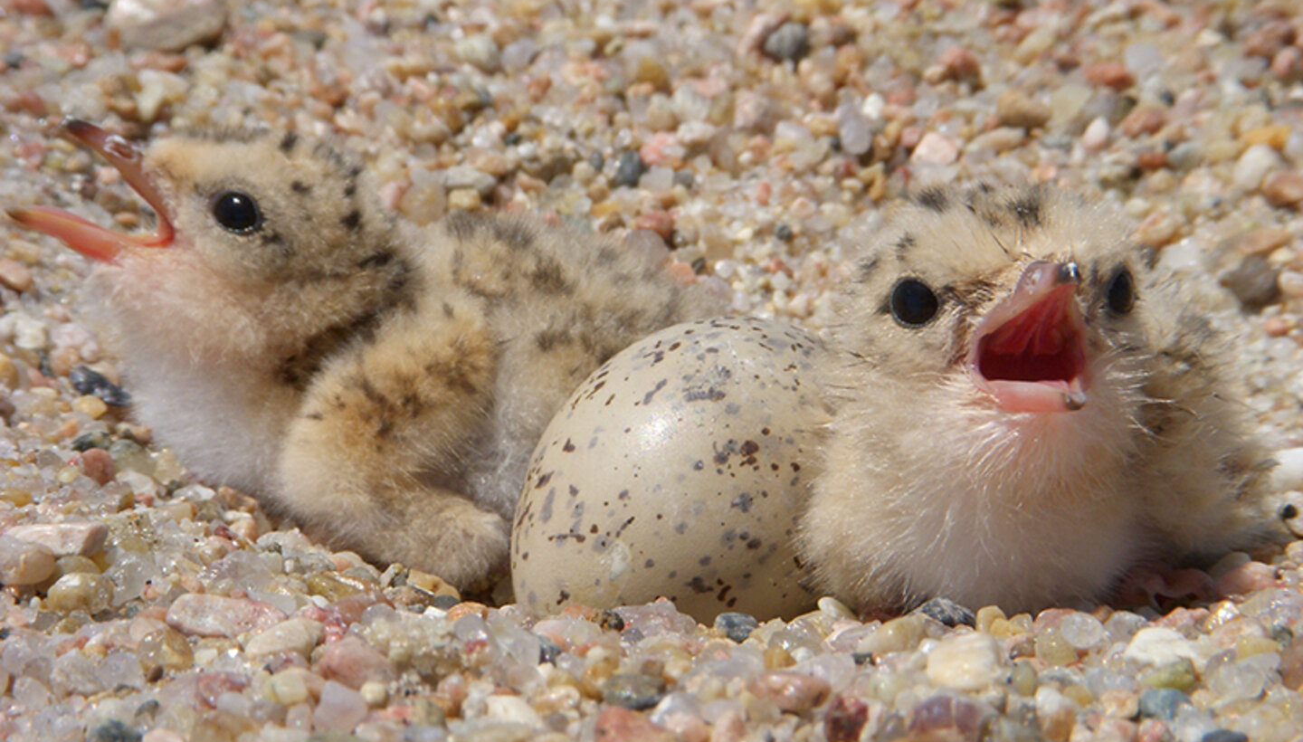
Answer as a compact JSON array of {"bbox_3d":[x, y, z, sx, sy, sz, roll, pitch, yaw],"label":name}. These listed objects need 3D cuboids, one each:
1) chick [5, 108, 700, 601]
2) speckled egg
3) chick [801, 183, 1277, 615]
[{"bbox_3d":[-0.020,-0.004,0.304,0.050,0.030,0.028,-3,20,-9],"label":"chick"},{"bbox_3d":[0.003,0.010,0.297,0.024,0.024,0.030,8,42,21],"label":"speckled egg"},{"bbox_3d":[0.028,-0.002,0.303,0.029,0.028,0.042,3,20,9],"label":"chick"}]

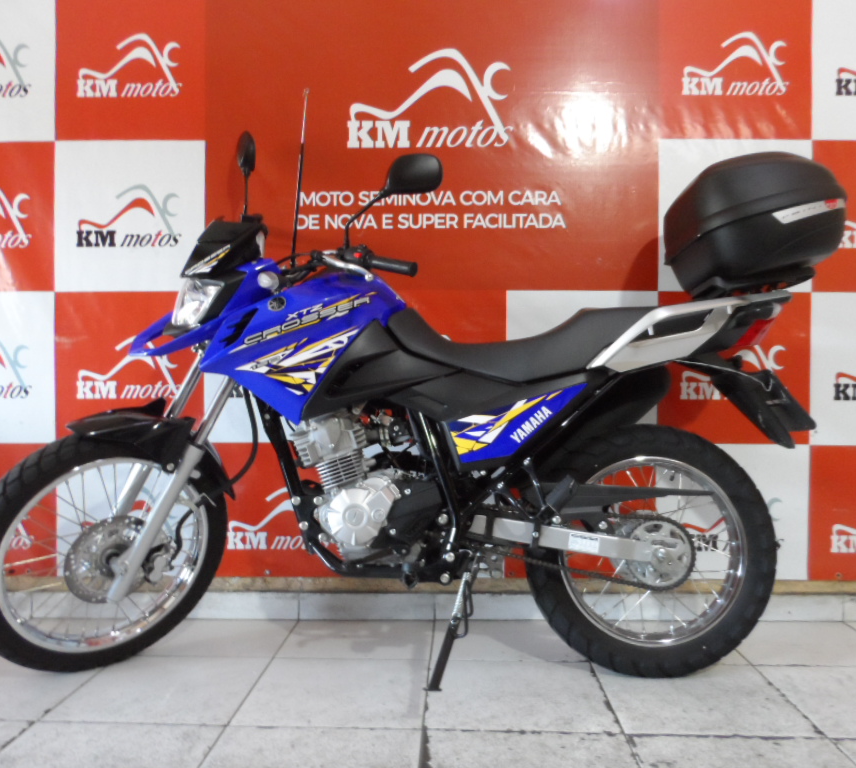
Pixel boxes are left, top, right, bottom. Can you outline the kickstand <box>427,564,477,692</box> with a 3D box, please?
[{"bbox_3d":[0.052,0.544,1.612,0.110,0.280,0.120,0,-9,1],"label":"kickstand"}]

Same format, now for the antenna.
[{"bbox_3d":[-0.327,-0.529,1.804,0.012,0.430,0.012,-4,16,-43],"label":"antenna"}]

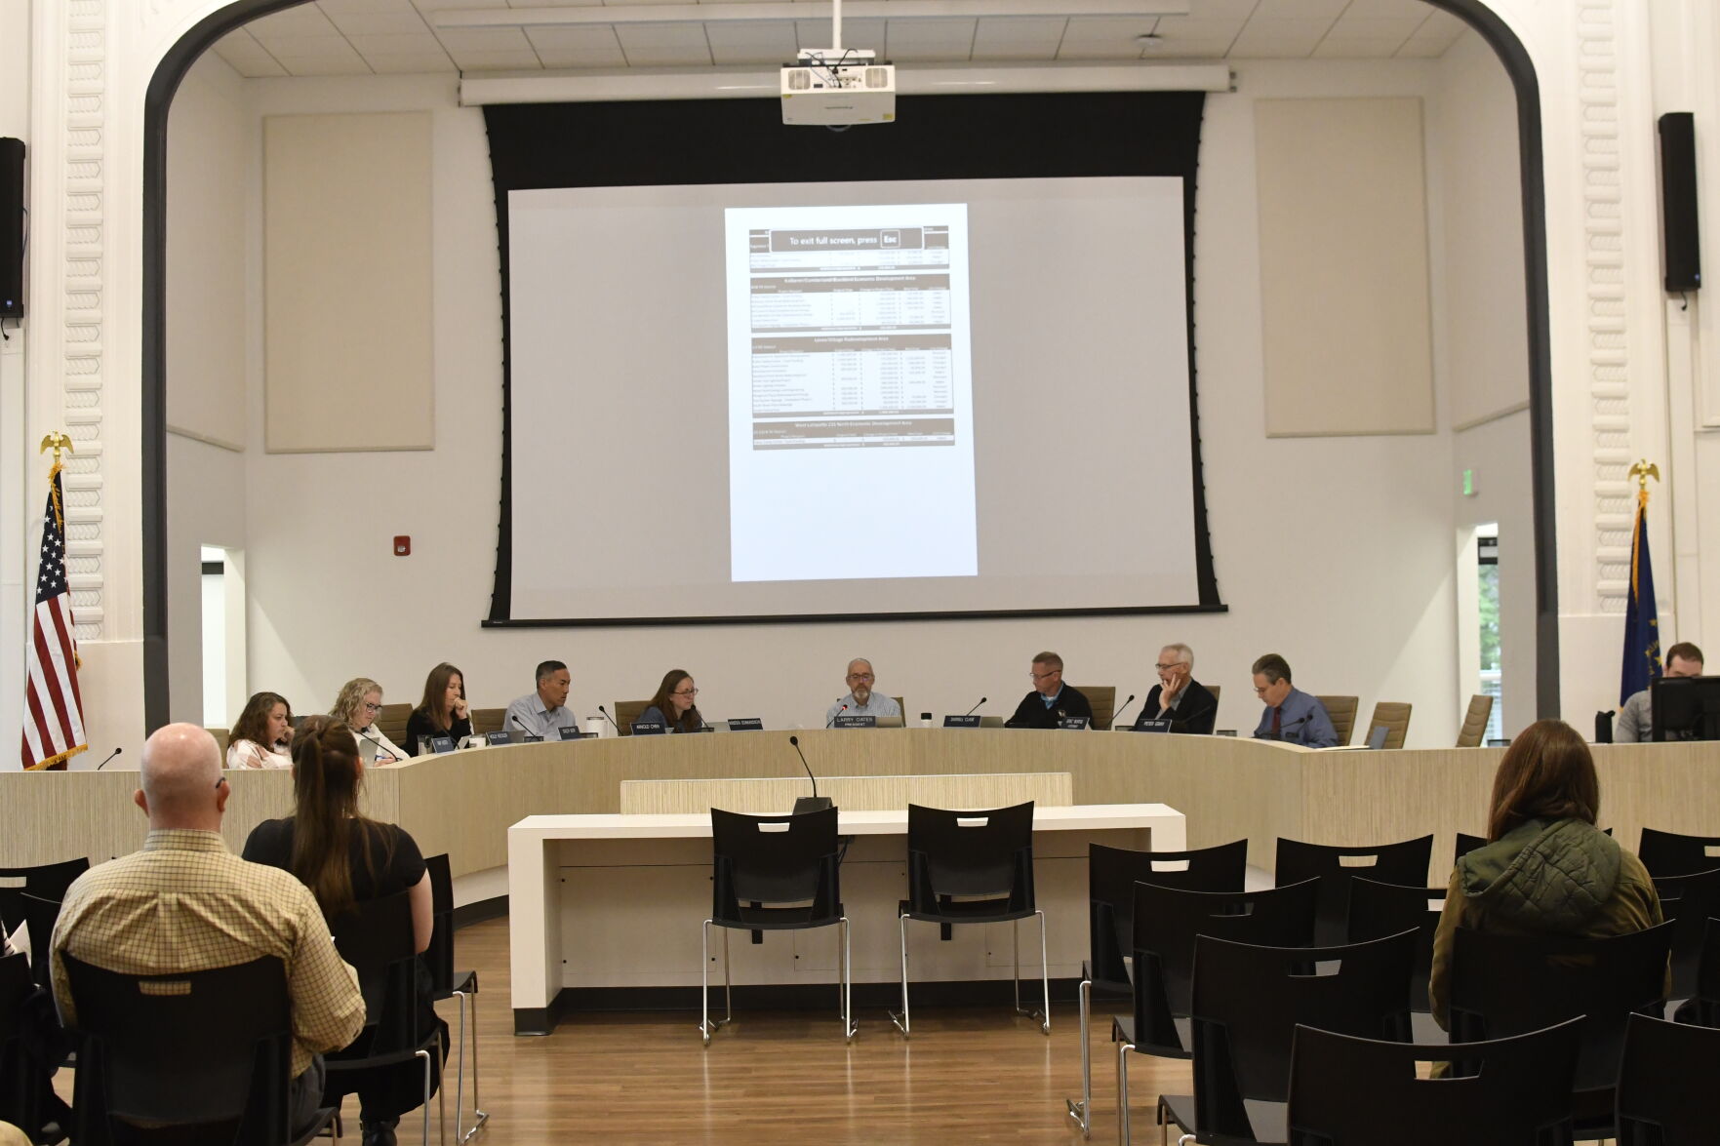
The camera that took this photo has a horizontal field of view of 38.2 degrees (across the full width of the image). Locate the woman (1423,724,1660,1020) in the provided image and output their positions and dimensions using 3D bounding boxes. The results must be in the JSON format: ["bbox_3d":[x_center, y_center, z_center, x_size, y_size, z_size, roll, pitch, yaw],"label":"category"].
[{"bbox_3d":[1.429,0.940,5.346,0.500,1.260,0.740,-1,-2,-2],"label":"woman"}]

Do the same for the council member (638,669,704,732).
[{"bbox_3d":[-1.067,1.212,14.811,0.500,1.269,0.800,0,-2,-38],"label":"council member"}]

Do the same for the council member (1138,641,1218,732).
[{"bbox_3d":[1.696,1.074,13.521,0.800,1.376,0.550,0,-2,-43],"label":"council member"}]

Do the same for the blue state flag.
[{"bbox_3d":[4.284,0.235,13.596,0.270,1.360,0.210,-1,-2,0],"label":"blue state flag"}]

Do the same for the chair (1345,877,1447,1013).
[{"bbox_3d":[1.421,1.161,6.293,0.520,0.835,0.570,-1,-1,-3],"label":"chair"}]

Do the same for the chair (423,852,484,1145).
[{"bbox_3d":[-1.412,1.261,7.494,0.520,0.845,0.560,-1,-2,5],"label":"chair"}]

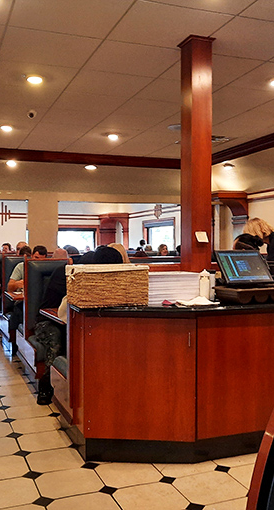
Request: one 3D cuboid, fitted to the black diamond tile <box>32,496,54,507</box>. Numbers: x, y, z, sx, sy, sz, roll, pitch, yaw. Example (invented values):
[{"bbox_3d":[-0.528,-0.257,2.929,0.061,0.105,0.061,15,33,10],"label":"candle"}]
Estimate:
[{"bbox_3d":[-0.455,1.198,2.378,0.076,0.010,0.076,0,0,23],"label":"black diamond tile"}]

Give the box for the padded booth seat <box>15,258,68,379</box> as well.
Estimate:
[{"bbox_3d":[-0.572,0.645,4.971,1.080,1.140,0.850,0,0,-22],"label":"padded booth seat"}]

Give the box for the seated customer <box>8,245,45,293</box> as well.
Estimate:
[{"bbox_3d":[-1.130,0.530,5.760,0.550,1.260,0.720,0,1,-22],"label":"seated customer"}]

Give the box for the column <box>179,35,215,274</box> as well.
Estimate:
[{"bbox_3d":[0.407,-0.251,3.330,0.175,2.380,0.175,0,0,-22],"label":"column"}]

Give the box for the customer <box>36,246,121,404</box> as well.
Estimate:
[{"bbox_3d":[-0.561,0.572,4.396,0.660,1.270,0.800,0,0,-22],"label":"customer"}]

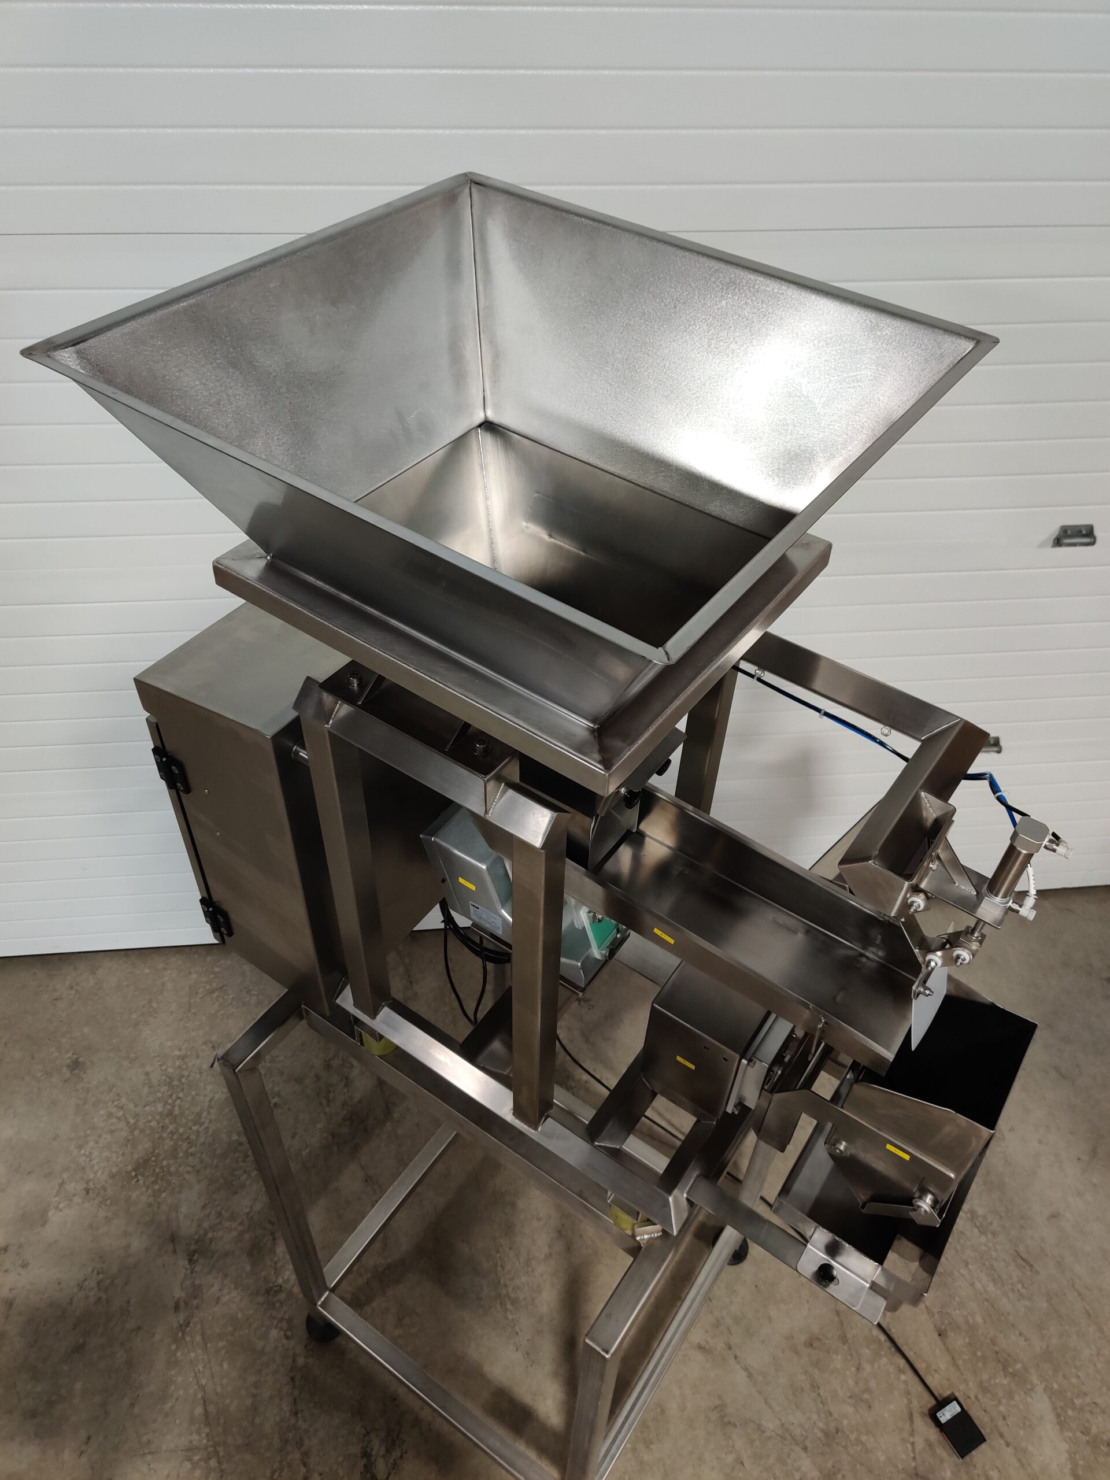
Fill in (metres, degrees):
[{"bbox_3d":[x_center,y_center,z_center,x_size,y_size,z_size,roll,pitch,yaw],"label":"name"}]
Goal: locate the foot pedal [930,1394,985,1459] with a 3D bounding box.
[{"bbox_3d":[0.664,1.126,1.898,0.056,0.027,0.080,-21,49,-21],"label":"foot pedal"}]

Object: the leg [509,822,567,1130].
[{"bbox_3d":[-0.017,0.226,1.047,0.030,0.459,0.030,28,51,24],"label":"leg"}]

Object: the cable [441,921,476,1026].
[{"bbox_3d":[-0.110,0.274,1.341,0.038,0.172,0.025,28,51,24],"label":"cable"}]

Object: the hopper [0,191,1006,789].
[{"bbox_3d":[-0.018,-0.197,0.872,0.503,0.212,0.448,28,51,24],"label":"hopper"}]

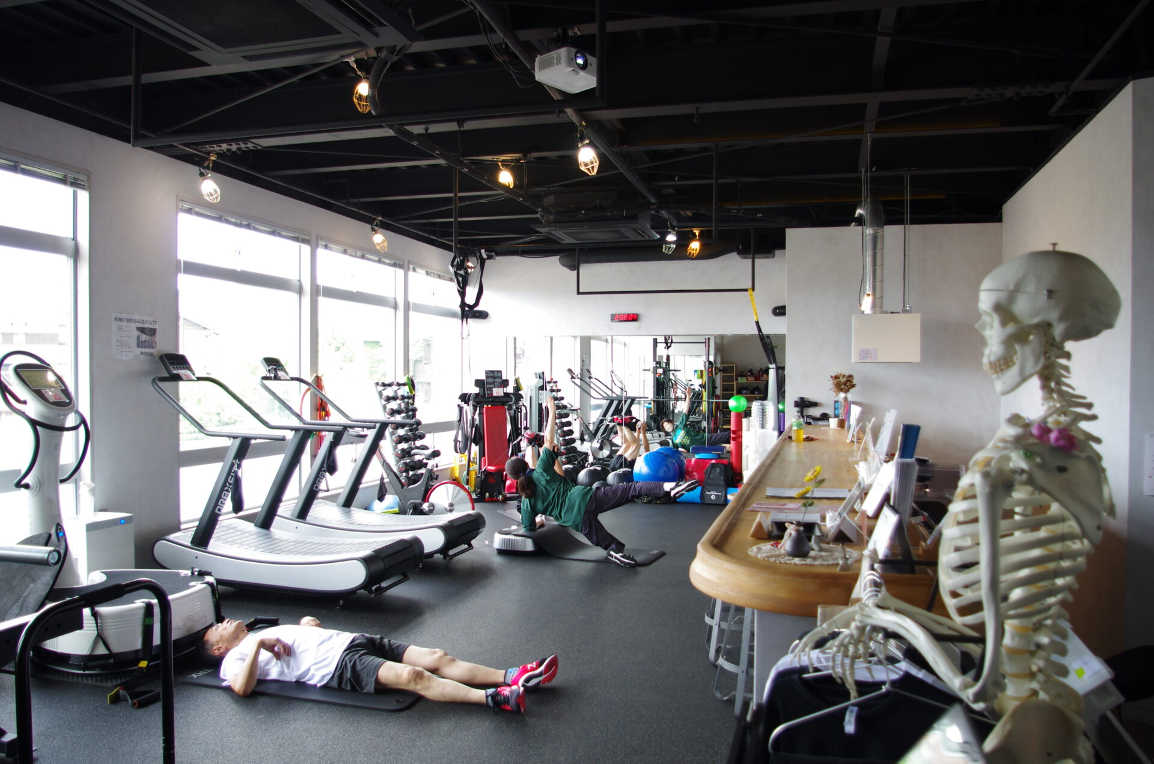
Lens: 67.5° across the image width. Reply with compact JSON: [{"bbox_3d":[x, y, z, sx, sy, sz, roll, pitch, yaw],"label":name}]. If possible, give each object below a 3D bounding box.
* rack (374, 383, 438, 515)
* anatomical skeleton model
[{"bbox_3d":[-1.721,0.682,8.817,0.570,1.400,0.700,0,0,16],"label":"rack"},{"bbox_3d":[0.597,0.622,1.339,0.500,1.645,0.430,1,0,38],"label":"anatomical skeleton model"}]

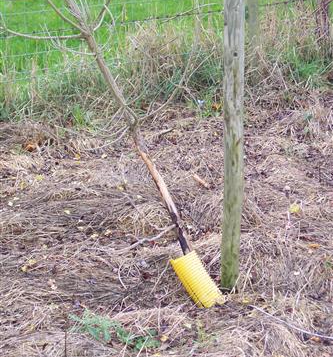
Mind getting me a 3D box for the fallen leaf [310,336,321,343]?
[{"bbox_3d":[0.530,0.572,4.748,0.035,0.011,0.030,0,15,0],"label":"fallen leaf"}]

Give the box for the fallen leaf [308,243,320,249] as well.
[{"bbox_3d":[0.645,0.292,5.826,0.051,0.013,0.042,0,15,0],"label":"fallen leaf"}]

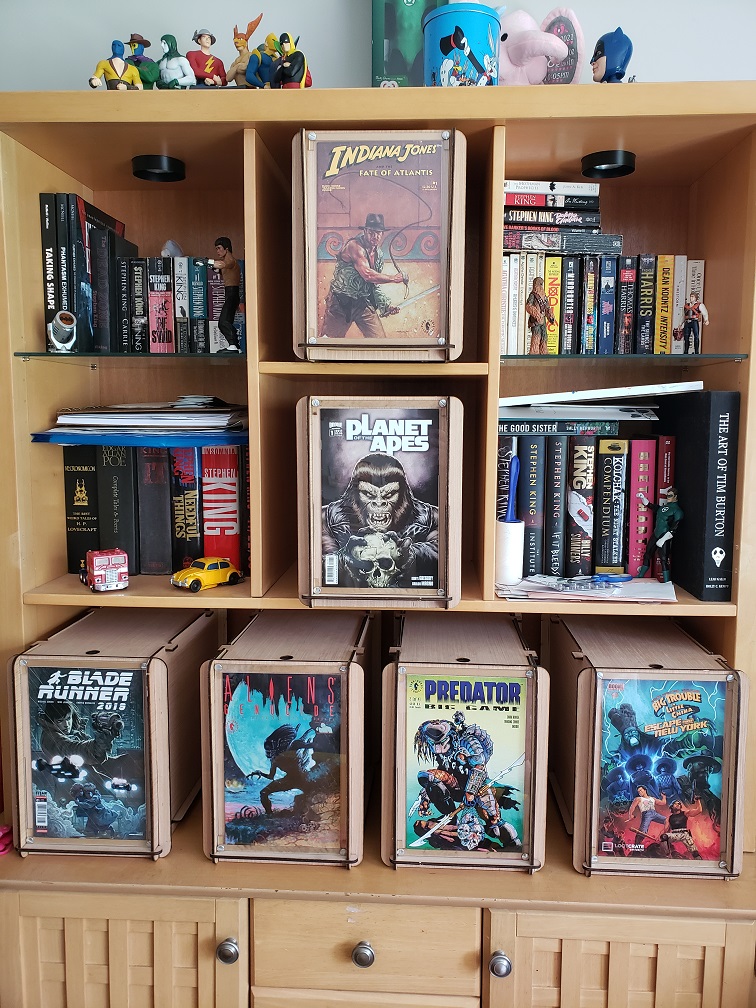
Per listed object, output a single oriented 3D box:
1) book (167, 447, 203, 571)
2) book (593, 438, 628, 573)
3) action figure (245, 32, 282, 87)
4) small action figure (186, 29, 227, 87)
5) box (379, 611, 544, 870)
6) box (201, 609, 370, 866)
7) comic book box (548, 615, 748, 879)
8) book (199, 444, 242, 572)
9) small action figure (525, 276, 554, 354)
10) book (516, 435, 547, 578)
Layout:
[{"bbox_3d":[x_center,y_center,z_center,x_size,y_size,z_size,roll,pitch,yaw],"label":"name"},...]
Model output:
[{"bbox_3d":[-0.326,-0.007,1.387,0.055,0.241,0.162,1,6,3],"label":"book"},{"bbox_3d":[0.393,0.007,1.338,0.047,0.240,0.160,1,6,3],"label":"book"},{"bbox_3d":[-0.165,-0.627,1.102,0.050,0.109,0.045,-4,8,-34],"label":"action figure"},{"bbox_3d":[-0.259,-0.653,1.142,0.053,0.117,0.050,-1,6,-17],"label":"small action figure"},{"bbox_3d":[0.132,0.362,1.239,0.237,0.311,0.335,1,6,3],"label":"box"},{"bbox_3d":[-0.135,0.360,1.252,0.236,0.311,0.335,1,6,2],"label":"box"},{"bbox_3d":[0.405,0.360,1.233,0.233,0.303,0.355,1,7,4],"label":"comic book box"},{"bbox_3d":[-0.265,-0.006,1.384,0.064,0.241,0.162,1,6,3],"label":"book"},{"bbox_3d":[0.249,-0.285,1.166,0.031,0.126,0.035,-3,6,-27],"label":"small action figure"},{"bbox_3d":[0.259,0.004,1.345,0.045,0.243,0.160,1,6,3],"label":"book"}]

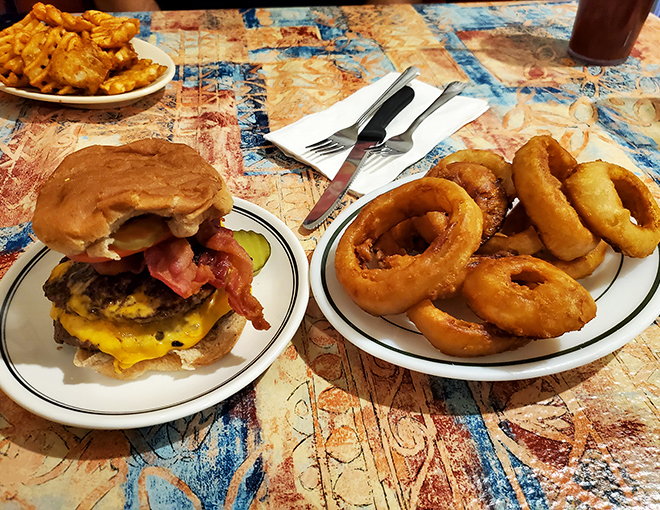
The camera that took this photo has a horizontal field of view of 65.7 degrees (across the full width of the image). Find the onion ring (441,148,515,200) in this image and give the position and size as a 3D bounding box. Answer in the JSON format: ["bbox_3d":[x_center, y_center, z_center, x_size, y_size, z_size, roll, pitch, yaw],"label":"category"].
[{"bbox_3d":[0.110,-0.057,0.382,0.064,0.028,0.062,0,45,0],"label":"onion ring"}]

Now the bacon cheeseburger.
[{"bbox_3d":[-0.094,-0.002,0.284,0.118,0.098,0.110,0,45,0],"label":"bacon cheeseburger"}]

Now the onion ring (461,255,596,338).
[{"bbox_3d":[0.115,0.023,0.296,0.076,0.026,0.067,20,34,21],"label":"onion ring"}]

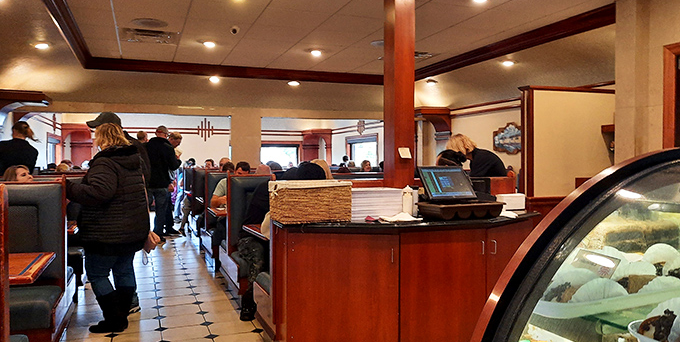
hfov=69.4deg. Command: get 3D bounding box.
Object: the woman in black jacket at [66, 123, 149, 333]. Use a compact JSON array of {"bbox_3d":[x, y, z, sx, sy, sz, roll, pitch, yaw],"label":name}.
[{"bbox_3d":[-1.761,0.424,3.720,0.470,1.560,0.500,0,1,28],"label":"woman in black jacket"}]

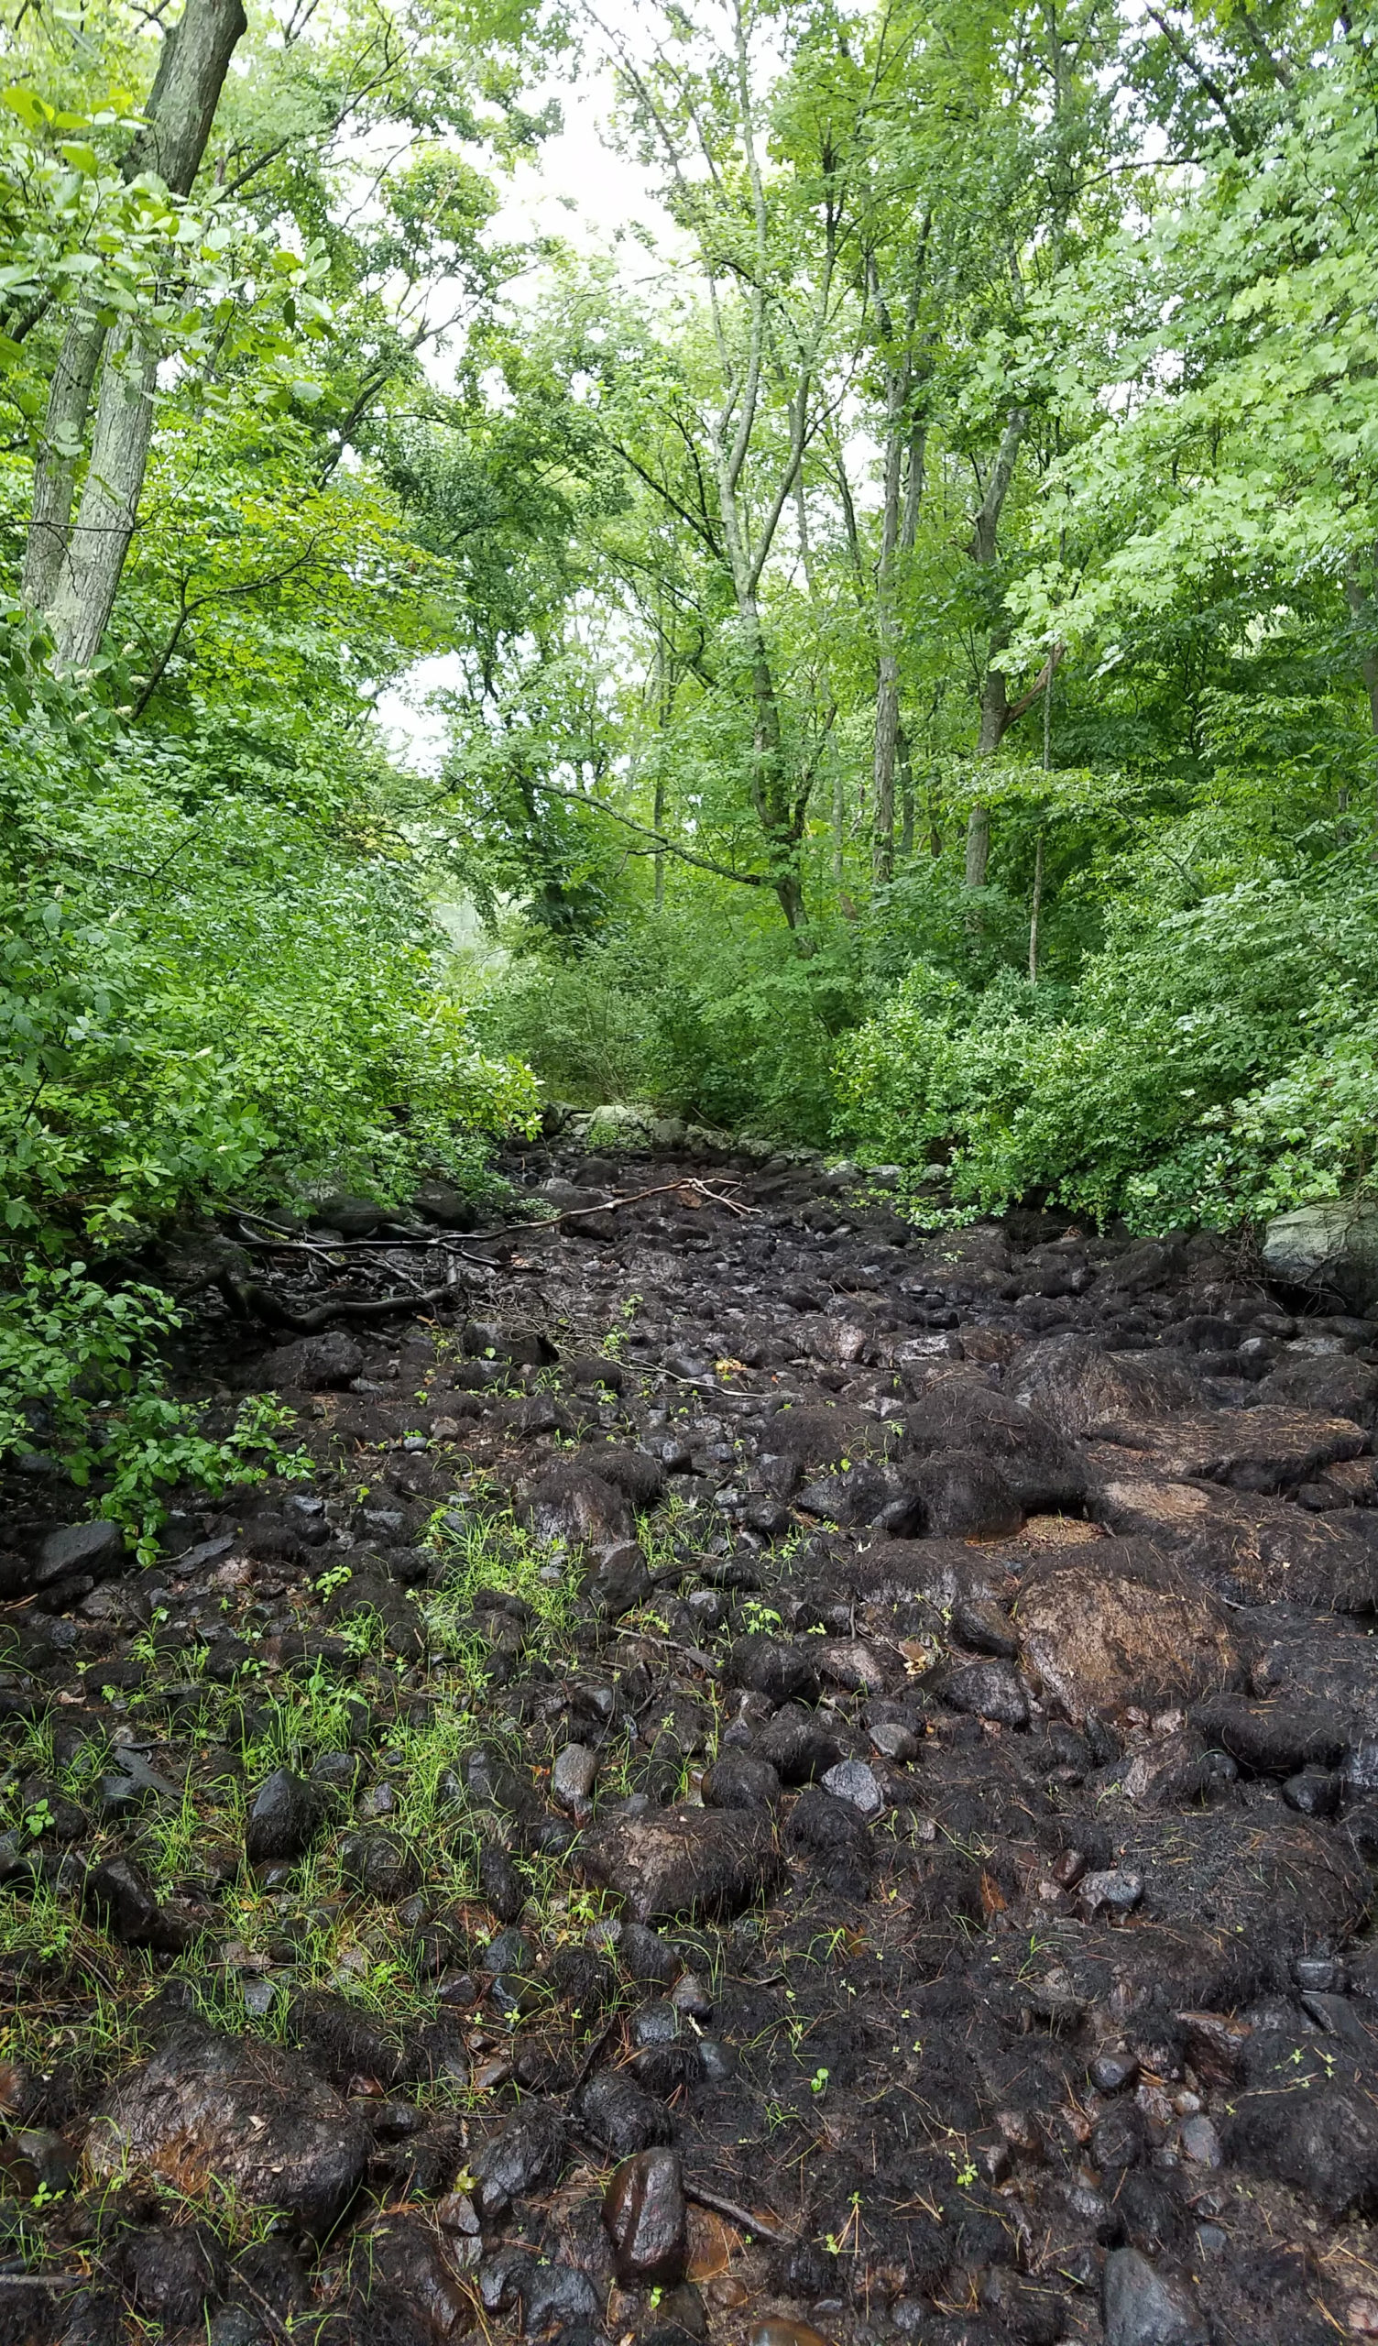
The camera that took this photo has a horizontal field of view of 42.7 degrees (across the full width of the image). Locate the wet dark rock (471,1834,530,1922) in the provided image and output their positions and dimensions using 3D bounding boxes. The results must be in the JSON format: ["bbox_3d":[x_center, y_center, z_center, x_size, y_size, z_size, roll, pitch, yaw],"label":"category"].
[{"bbox_3d":[-0.317,1.182,2.950,0.096,0.127,0.116,0,4,0],"label":"wet dark rock"}]

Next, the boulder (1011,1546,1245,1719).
[{"bbox_3d":[1.015,1.062,4.095,0.513,0.328,0.436,1,4,10],"label":"boulder"}]

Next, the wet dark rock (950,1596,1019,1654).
[{"bbox_3d":[0.752,1.129,4.397,0.197,0.138,0.158,0,4,0],"label":"wet dark rock"}]

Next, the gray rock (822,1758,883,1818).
[{"bbox_3d":[0.313,1.191,3.402,0.130,0.110,0.120,-2,5,-20],"label":"gray rock"}]

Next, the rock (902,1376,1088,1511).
[{"bbox_3d":[0.952,0.837,5.476,0.572,0.398,0.514,1,5,10],"label":"rock"}]

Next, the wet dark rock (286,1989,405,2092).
[{"bbox_3d":[-0.493,1.244,2.532,0.157,0.109,0.133,2,5,20],"label":"wet dark rock"}]

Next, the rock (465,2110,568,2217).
[{"bbox_3d":[-0.219,1.253,2.235,0.094,0.097,0.151,3,5,30],"label":"rock"}]

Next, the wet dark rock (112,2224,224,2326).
[{"bbox_3d":[-0.629,1.329,2.127,0.129,0.084,0.116,0,4,0],"label":"wet dark rock"}]

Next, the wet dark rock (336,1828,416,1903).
[{"bbox_3d":[-0.539,1.202,3.060,0.134,0.108,0.121,1,5,0],"label":"wet dark rock"}]

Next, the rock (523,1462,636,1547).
[{"bbox_3d":[-0.314,0.949,5.032,0.319,0.225,0.287,0,5,-4],"label":"rock"}]

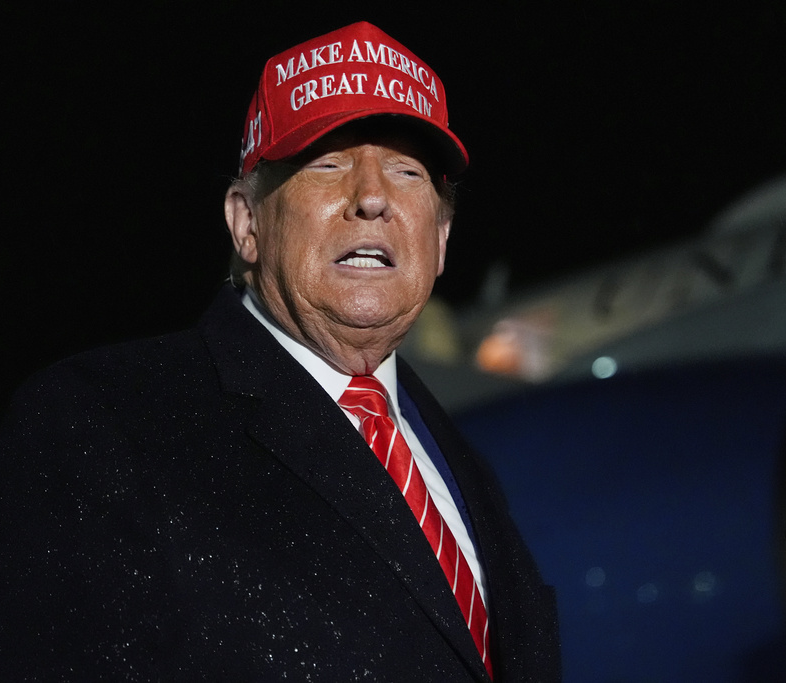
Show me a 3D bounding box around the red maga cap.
[{"bbox_3d":[-0.031,-0.197,1.512,0.178,0.144,0.262,5,-12,-12],"label":"red maga cap"}]

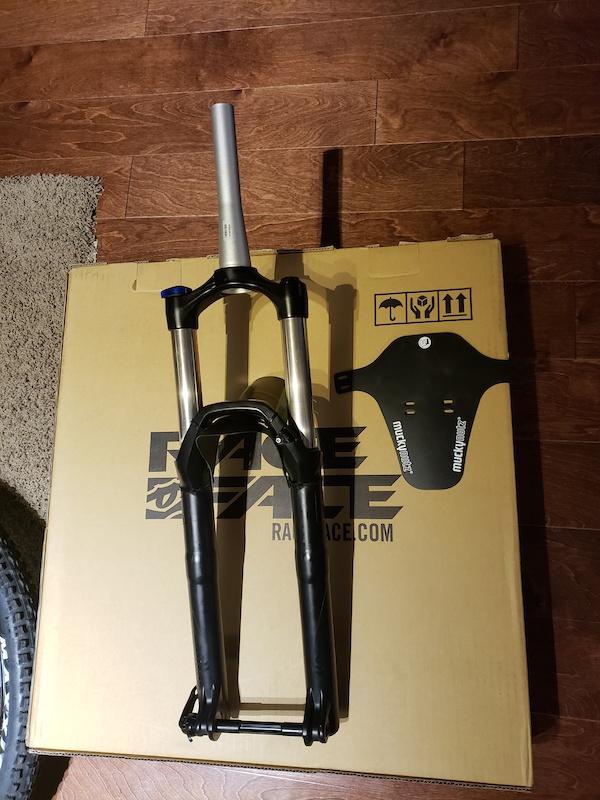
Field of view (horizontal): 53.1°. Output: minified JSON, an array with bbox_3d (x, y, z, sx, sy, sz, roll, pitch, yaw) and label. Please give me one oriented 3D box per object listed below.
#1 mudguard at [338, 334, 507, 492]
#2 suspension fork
[{"bbox_3d":[0.176,0.014,0.815,0.254,0.006,0.215,-3,79,9],"label":"mudguard"},{"bbox_3d":[-0.077,0.023,0.746,0.196,0.094,0.792,-4,91,10],"label":"suspension fork"}]

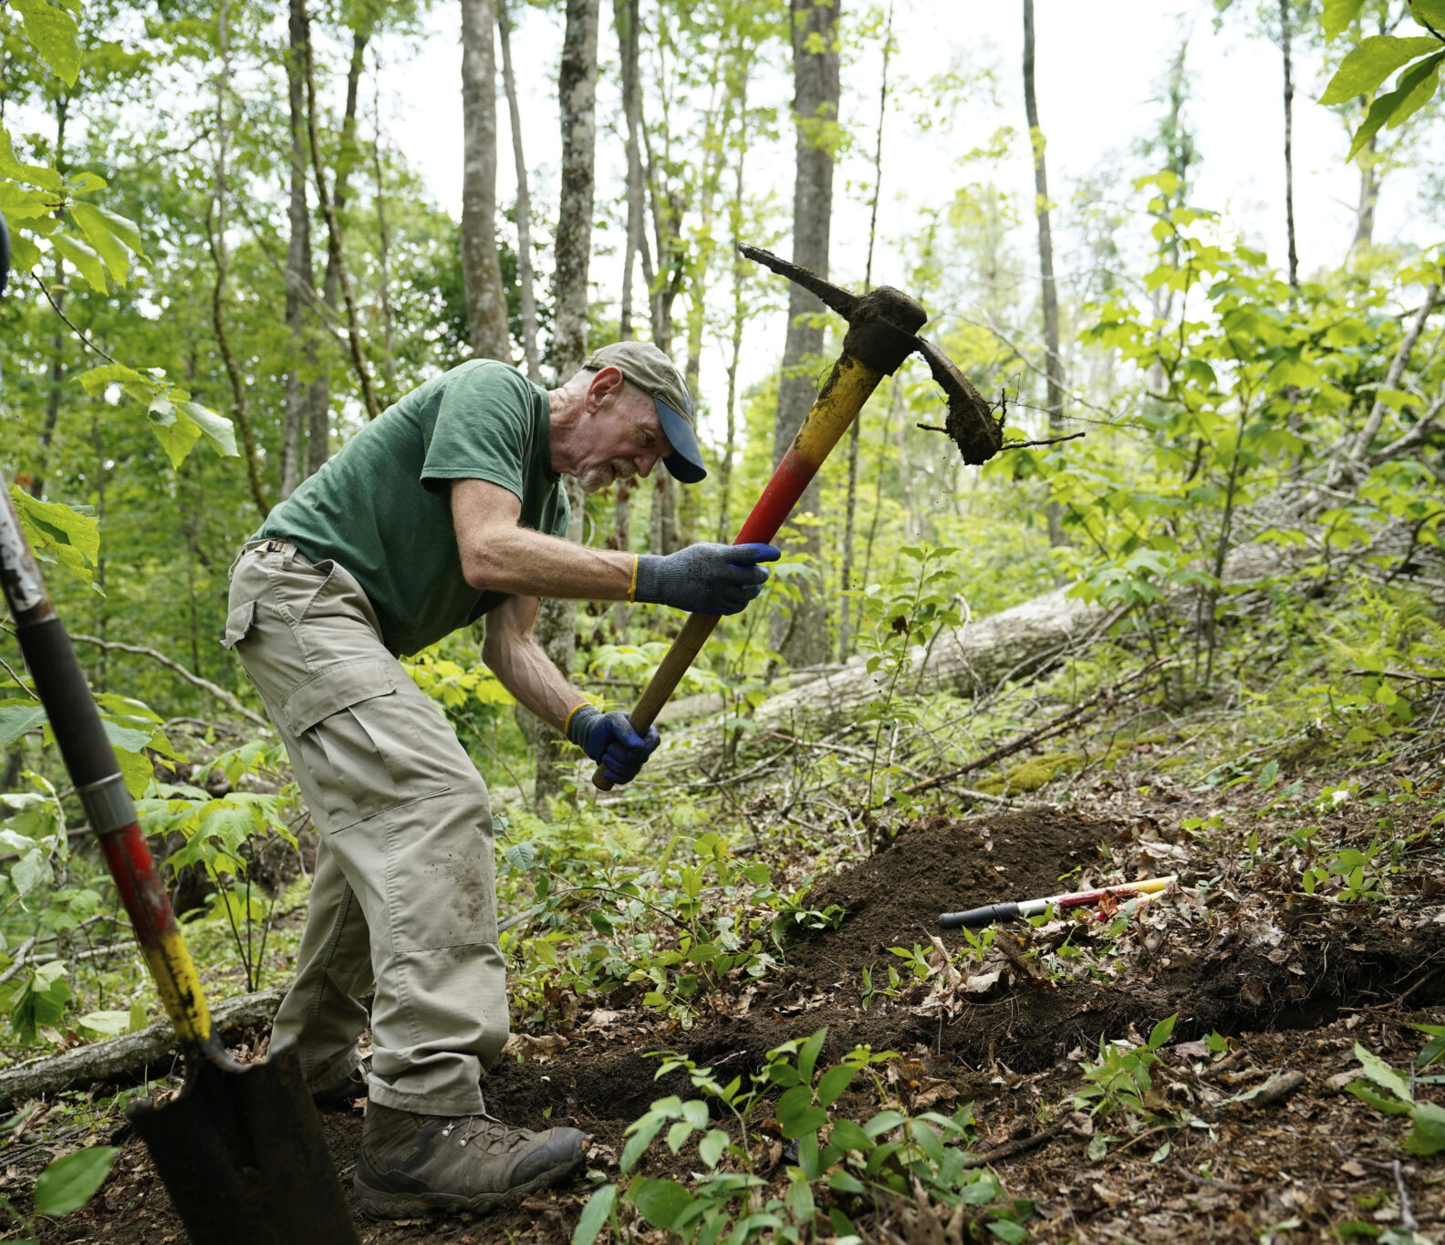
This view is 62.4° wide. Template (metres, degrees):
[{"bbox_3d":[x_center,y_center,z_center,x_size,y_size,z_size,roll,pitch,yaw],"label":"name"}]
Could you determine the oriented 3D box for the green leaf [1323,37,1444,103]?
[{"bbox_3d":[0.952,-0.814,1.743,0.169,0.025,0.102,-17,-46,45],"label":"green leaf"}]

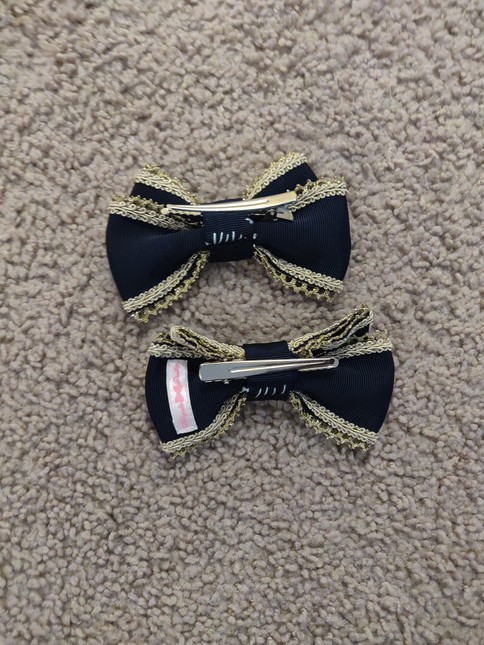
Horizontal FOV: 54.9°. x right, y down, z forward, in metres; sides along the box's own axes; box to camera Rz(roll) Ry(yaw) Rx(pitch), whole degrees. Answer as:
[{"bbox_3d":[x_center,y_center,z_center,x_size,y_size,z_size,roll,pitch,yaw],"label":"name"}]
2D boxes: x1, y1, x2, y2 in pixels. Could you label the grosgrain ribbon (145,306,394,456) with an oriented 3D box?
[{"bbox_3d":[0.011,0.025,0.205,0.104,0.035,0.060,-2,86,0],"label":"grosgrain ribbon"}]

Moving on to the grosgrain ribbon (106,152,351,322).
[{"bbox_3d":[-0.006,-0.036,0.209,0.104,0.035,0.063,-5,86,0],"label":"grosgrain ribbon"}]

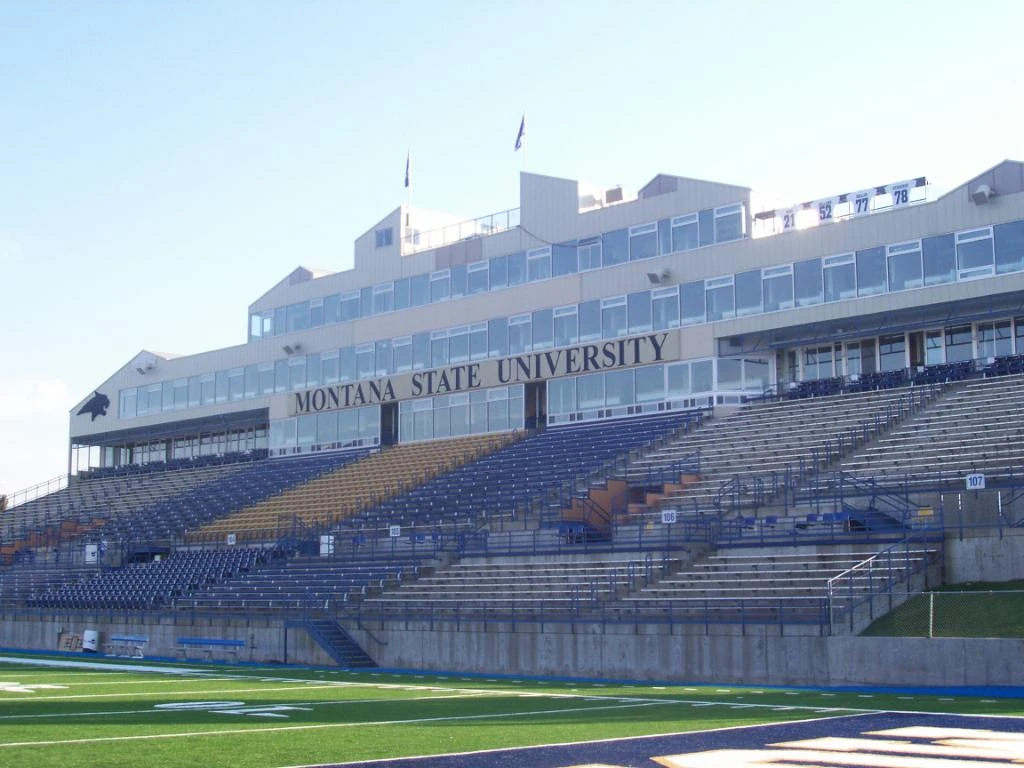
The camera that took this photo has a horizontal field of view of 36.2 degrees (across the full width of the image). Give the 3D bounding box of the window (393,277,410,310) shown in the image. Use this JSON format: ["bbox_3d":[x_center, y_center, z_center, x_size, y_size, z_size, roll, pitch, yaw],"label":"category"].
[{"bbox_3d":[-6.060,-4.919,86.728,0.150,1.780,1.370,7,-11,-44],"label":"window"}]

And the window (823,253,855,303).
[{"bbox_3d":[12.659,-4.101,60.494,0.100,1.788,1.535,8,-11,-44],"label":"window"}]

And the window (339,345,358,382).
[{"bbox_3d":[-9.328,-1.152,89.409,0.100,1.980,1.823,8,-11,-44],"label":"window"}]

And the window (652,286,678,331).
[{"bbox_3d":[6.565,-3.214,66.767,0.100,1.786,1.480,8,-11,-44],"label":"window"}]

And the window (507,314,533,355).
[{"bbox_3d":[0.429,-2.534,79.513,0.150,1.980,1.694,7,-10,-44],"label":"window"}]

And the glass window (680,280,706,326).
[{"bbox_3d":[8.289,-3.636,71.599,0.150,1.990,1.520,7,-11,-44],"label":"glass window"}]

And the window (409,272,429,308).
[{"bbox_3d":[-5.006,-5.057,85.432,0.150,1.720,1.661,7,-10,-44],"label":"window"}]

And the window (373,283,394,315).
[{"bbox_3d":[-7.180,-4.774,88.065,0.120,1.716,1.859,8,-11,-44],"label":"window"}]

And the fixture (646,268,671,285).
[{"bbox_3d":[6.786,-4.908,72.576,0.950,0.600,0.600,7,-10,-44],"label":"fixture"}]

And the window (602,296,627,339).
[{"bbox_3d":[4.882,-3.196,74.851,0.100,1.934,1.697,8,-11,-44],"label":"window"}]

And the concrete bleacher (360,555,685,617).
[{"bbox_3d":[-0.092,5.966,45.583,4.400,1.800,9.600,8,-11,-44],"label":"concrete bleacher"}]

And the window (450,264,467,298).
[{"bbox_3d":[-2.809,-5.407,83.104,0.100,1.679,1.336,8,-11,-44],"label":"window"}]

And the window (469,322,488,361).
[{"bbox_3d":[-1.720,-2.222,81.695,0.150,1.980,1.409,7,-10,-44],"label":"window"}]

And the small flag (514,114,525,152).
[{"bbox_3d":[0.391,-13.070,81.800,0.550,1.850,0.350,0,-8,0],"label":"small flag"}]

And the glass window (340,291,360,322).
[{"bbox_3d":[-9.231,-4.439,89.732,0.150,1.720,1.894,7,-10,-44],"label":"glass window"}]

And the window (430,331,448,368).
[{"bbox_3d":[-3.845,-1.860,83.677,0.100,1.987,1.515,8,-11,-44],"label":"window"}]

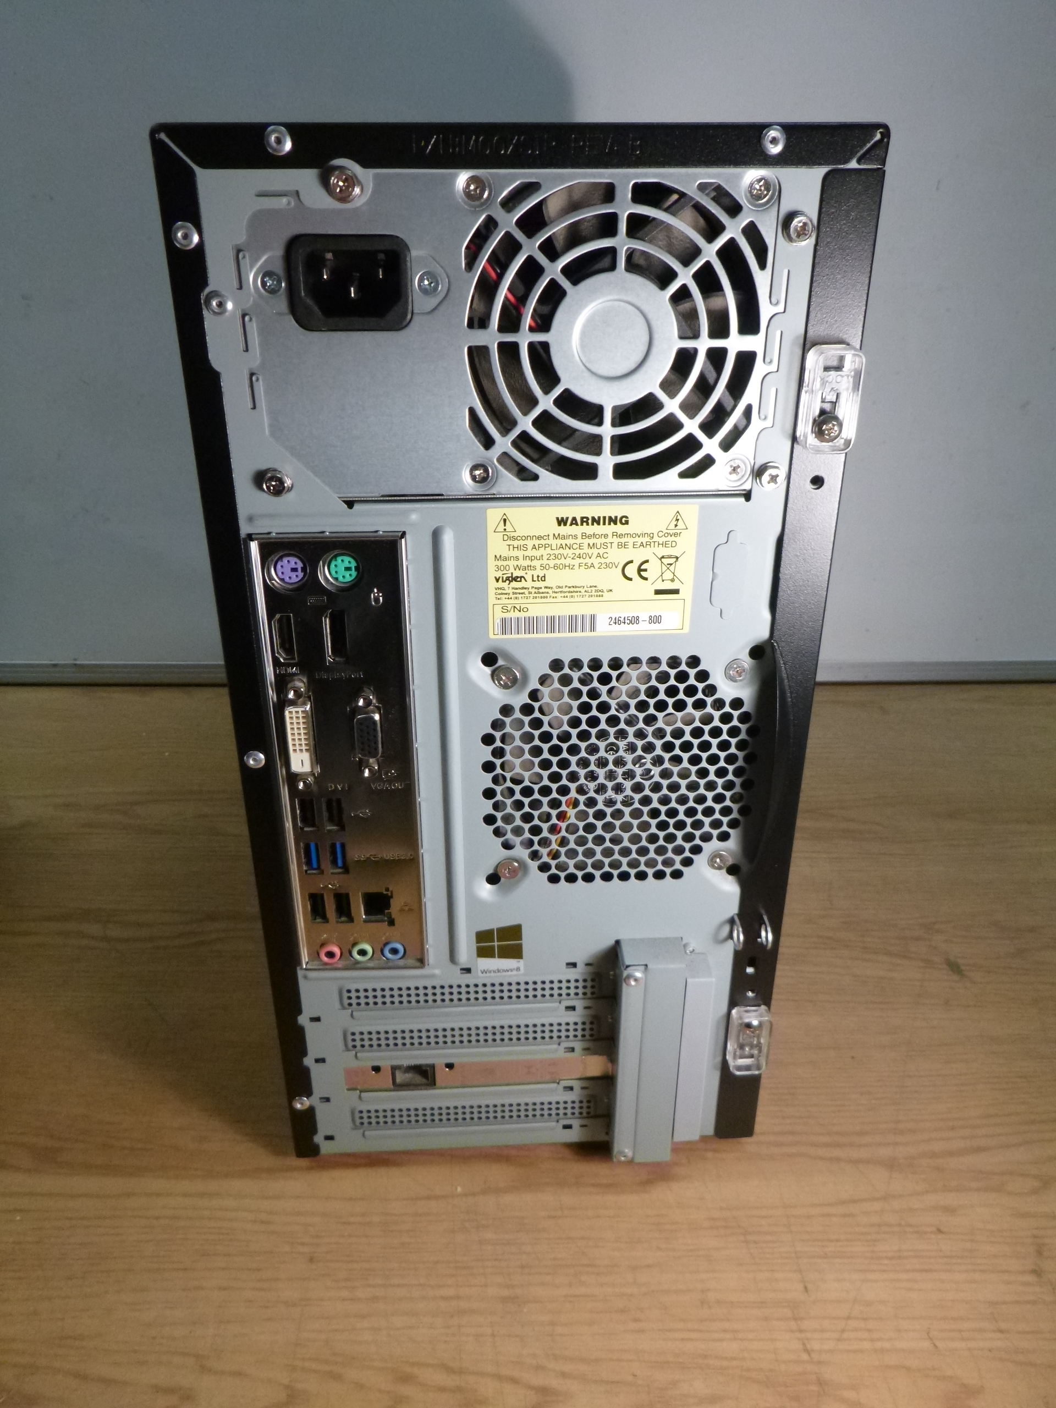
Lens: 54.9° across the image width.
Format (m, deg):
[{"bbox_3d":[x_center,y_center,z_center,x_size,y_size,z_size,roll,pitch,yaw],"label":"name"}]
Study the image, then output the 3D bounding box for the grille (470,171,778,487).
[{"bbox_3d":[0.022,-0.102,0.279,0.080,0.079,0.021,-2,27,-3],"label":"grille"}]

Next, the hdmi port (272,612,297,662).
[{"bbox_3d":[-0.073,-0.022,0.308,0.006,0.015,0.009,-2,27,-3],"label":"hdmi port"}]

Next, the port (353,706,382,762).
[{"bbox_3d":[-0.050,0.008,0.321,0.009,0.017,0.010,-2,27,-3],"label":"port"}]

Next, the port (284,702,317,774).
[{"bbox_3d":[-0.071,0.009,0.320,0.009,0.024,0.010,-2,27,-3],"label":"port"}]

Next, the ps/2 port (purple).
[{"bbox_3d":[-0.069,-0.040,0.294,0.011,0.011,0.009,-2,27,-3],"label":"ps/2 port (purple)"}]

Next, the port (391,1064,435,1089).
[{"bbox_3d":[-0.043,0.140,0.390,0.017,0.012,0.009,-1,27,-2],"label":"port"}]

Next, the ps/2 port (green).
[{"bbox_3d":[-0.054,-0.041,0.295,0.011,0.011,0.009,-2,27,-3],"label":"ps/2 port (green)"}]

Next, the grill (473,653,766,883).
[{"bbox_3d":[0.030,0.021,0.330,0.089,0.087,0.003,-2,27,-3],"label":"grill"}]

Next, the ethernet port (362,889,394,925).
[{"bbox_3d":[-0.052,0.068,0.358,0.011,0.015,0.012,-2,27,-3],"label":"ethernet port"}]

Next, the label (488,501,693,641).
[{"bbox_3d":[0.019,-0.039,0.299,0.061,0.040,0.001,-2,27,-3],"label":"label"}]

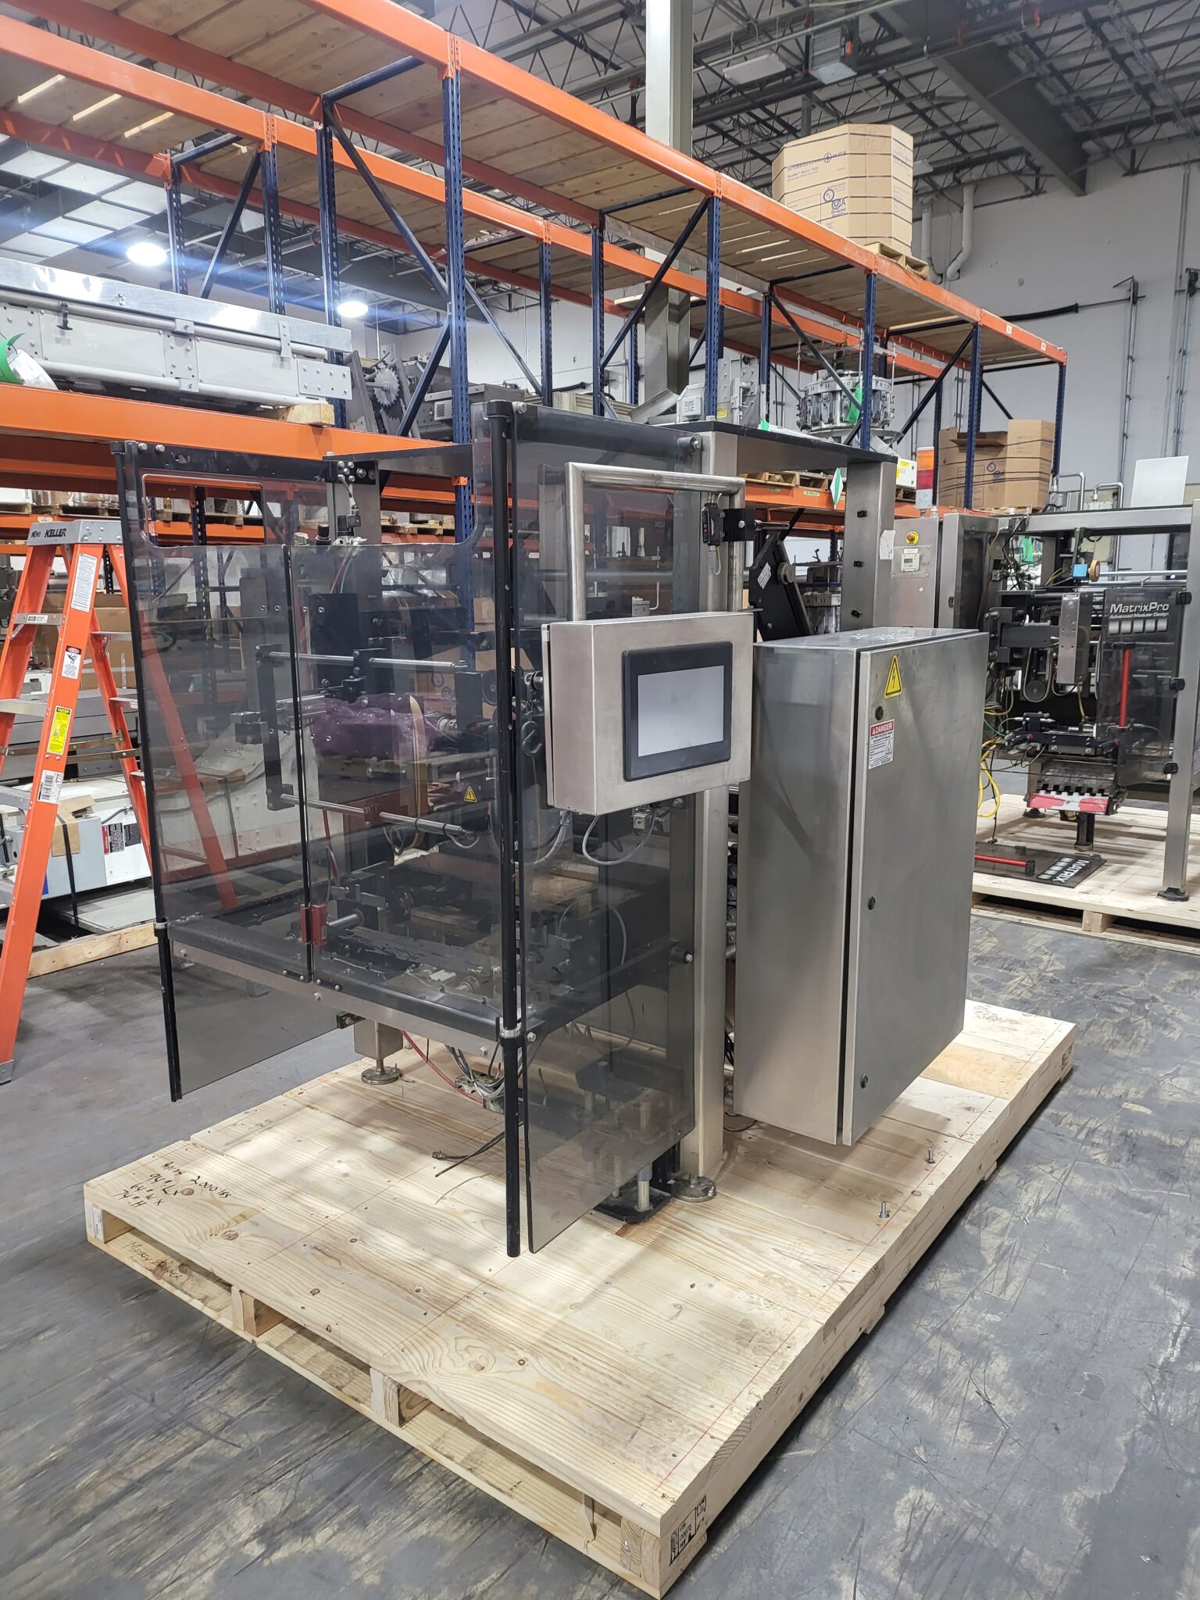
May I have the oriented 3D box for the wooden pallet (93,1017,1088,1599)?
[{"bbox_3d":[0.156,0.895,3.145,1.652,0.145,2.438,7,13,36],"label":"wooden pallet"}]

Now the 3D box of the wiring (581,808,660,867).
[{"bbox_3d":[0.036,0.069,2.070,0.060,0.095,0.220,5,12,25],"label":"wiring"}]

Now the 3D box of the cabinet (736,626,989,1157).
[{"bbox_3d":[0.667,0.152,2.767,0.296,1.098,0.803,7,13,35],"label":"cabinet"}]

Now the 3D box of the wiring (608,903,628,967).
[{"bbox_3d":[0.043,0.301,2.450,0.040,0.135,0.050,7,13,36],"label":"wiring"}]

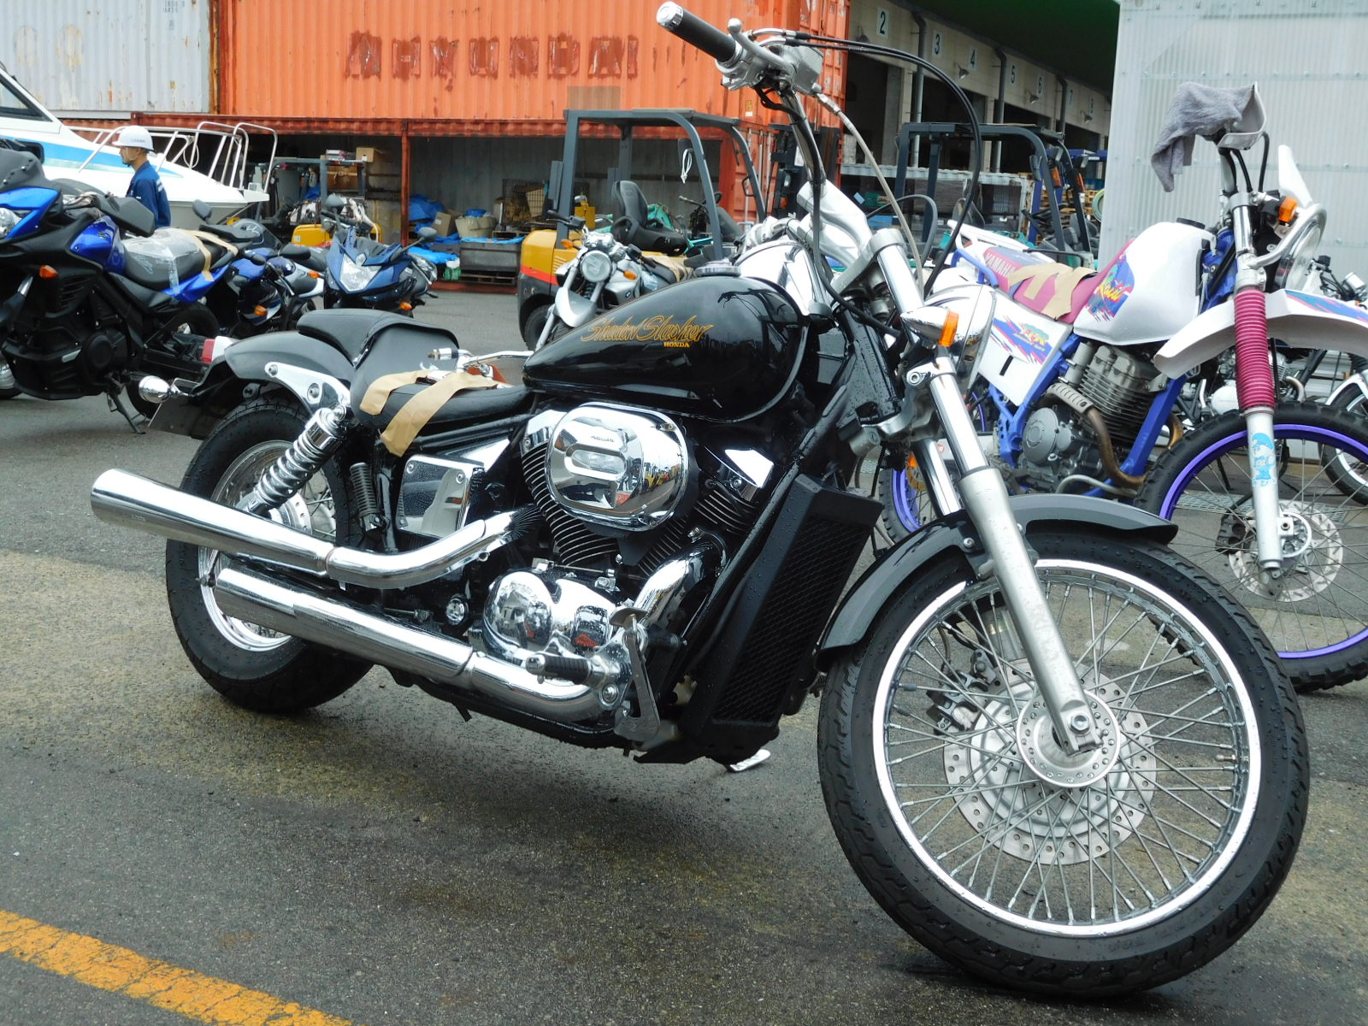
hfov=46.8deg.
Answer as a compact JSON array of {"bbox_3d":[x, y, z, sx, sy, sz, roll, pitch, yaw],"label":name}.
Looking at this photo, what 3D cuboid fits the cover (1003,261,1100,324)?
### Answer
[{"bbox_3d":[1.054,-0.615,4.451,0.250,0.165,0.360,7,7,-26],"label":"cover"}]

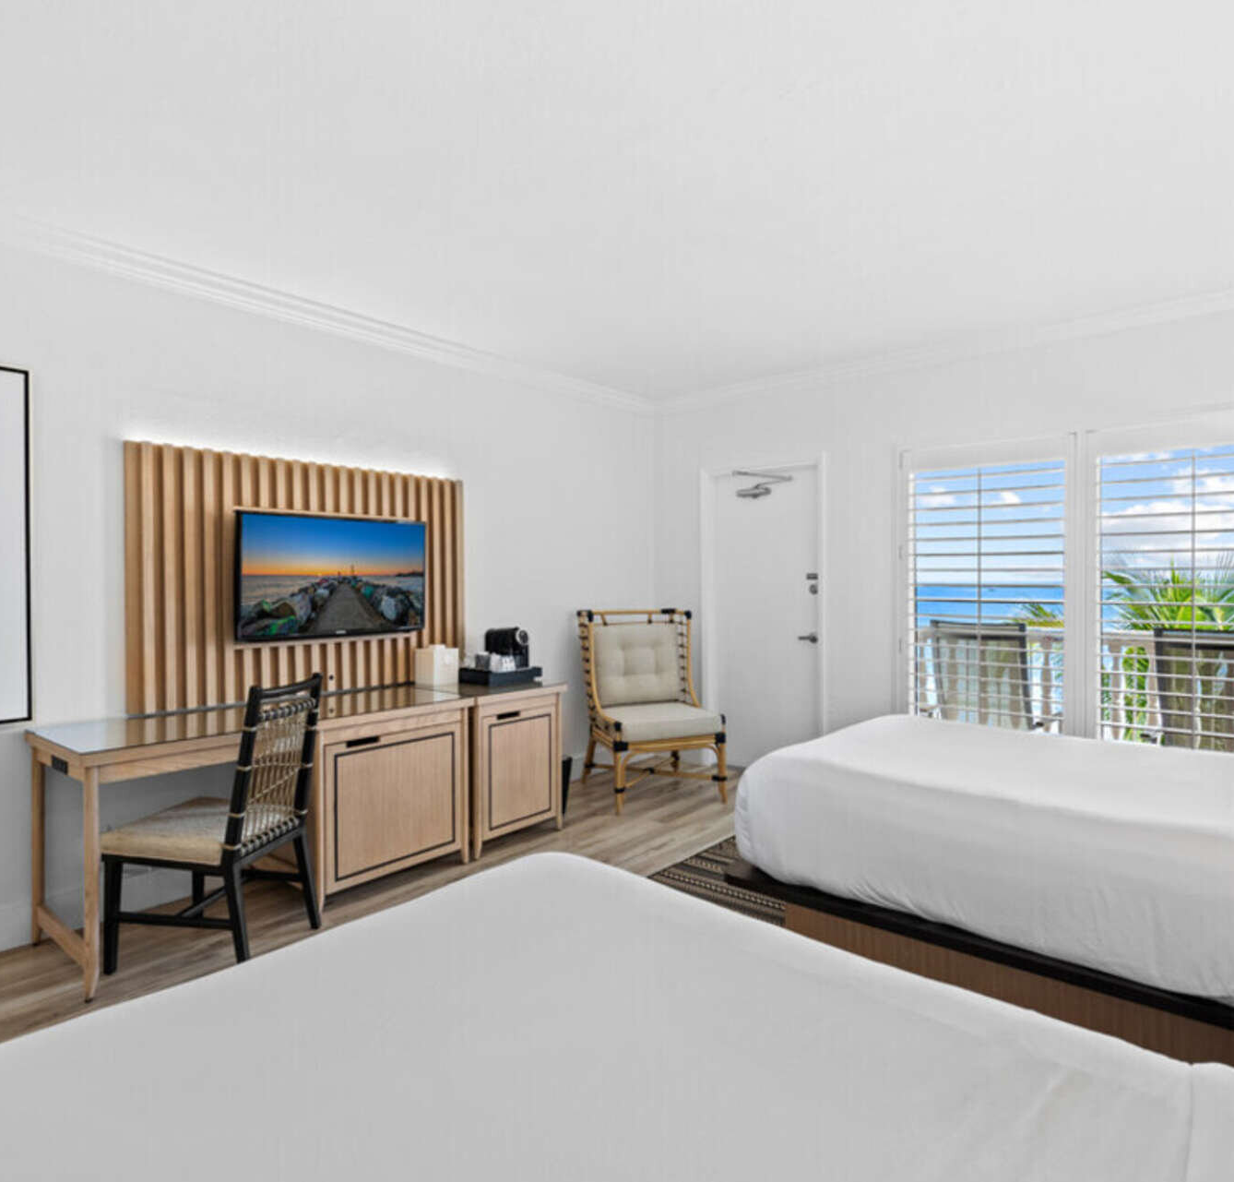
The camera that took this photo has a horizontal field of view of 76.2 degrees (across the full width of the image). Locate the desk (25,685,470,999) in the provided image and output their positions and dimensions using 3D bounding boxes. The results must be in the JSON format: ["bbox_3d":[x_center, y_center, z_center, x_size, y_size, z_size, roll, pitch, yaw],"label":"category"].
[{"bbox_3d":[-1.388,0.880,3.220,0.625,0.762,1.558,0,1,39],"label":"desk"}]

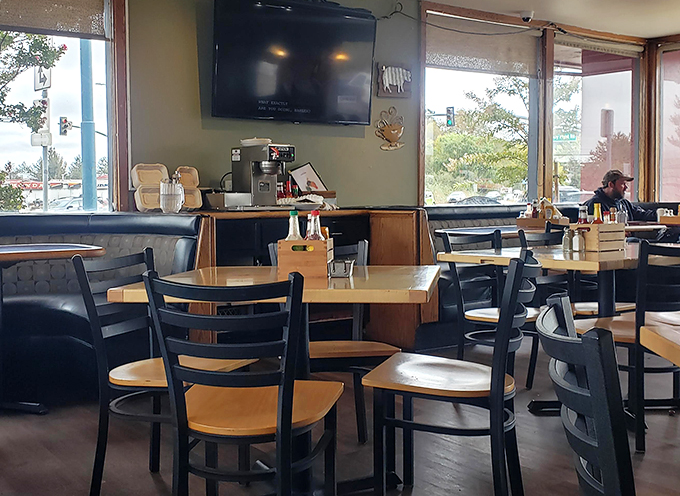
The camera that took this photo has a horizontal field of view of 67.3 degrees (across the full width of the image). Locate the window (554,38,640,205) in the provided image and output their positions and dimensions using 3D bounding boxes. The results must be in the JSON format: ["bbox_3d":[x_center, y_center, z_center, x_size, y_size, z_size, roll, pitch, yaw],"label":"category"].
[{"bbox_3d":[2.540,-1.223,4.999,1.205,1.570,0.100,-3,4,-22],"label":"window"}]

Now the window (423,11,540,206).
[{"bbox_3d":[1.275,-1.210,4.472,1.244,1.669,0.100,-3,4,-22],"label":"window"}]

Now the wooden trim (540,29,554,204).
[{"bbox_3d":[1.901,-1.210,4.679,0.143,1.544,0.100,-3,4,-22],"label":"wooden trim"}]

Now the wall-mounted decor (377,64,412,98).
[{"bbox_3d":[0.439,-1.343,4.095,0.328,0.268,0.030,-3,4,-22],"label":"wall-mounted decor"}]

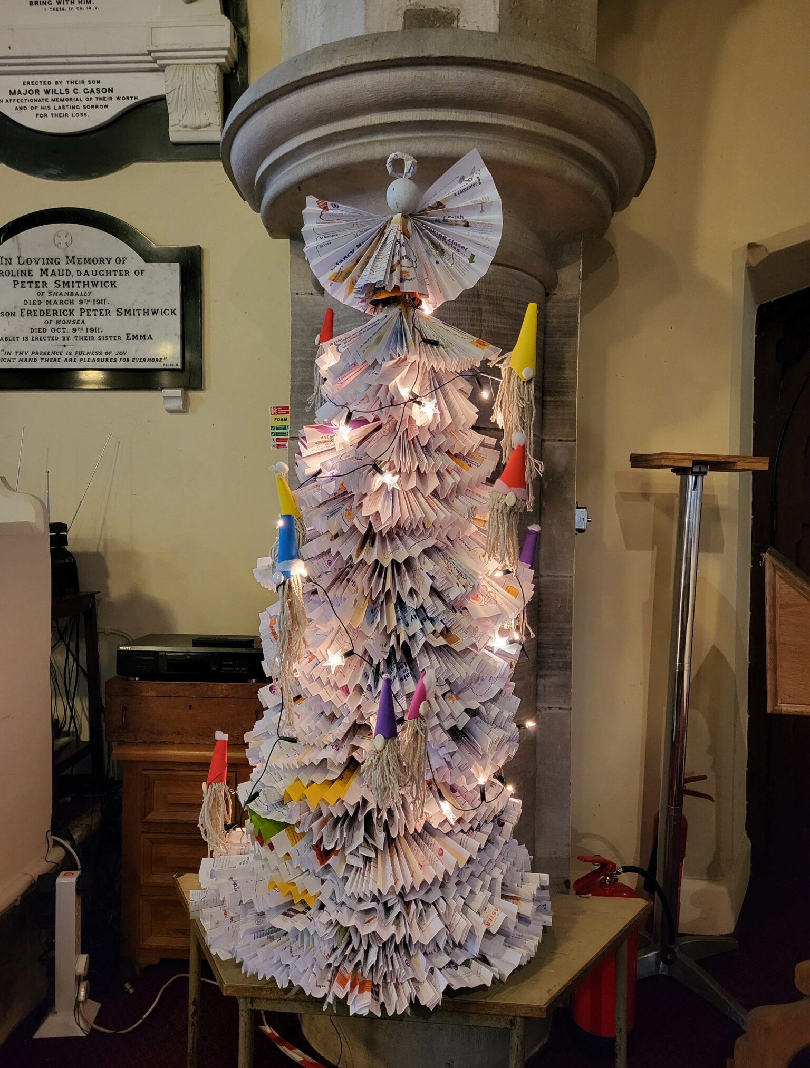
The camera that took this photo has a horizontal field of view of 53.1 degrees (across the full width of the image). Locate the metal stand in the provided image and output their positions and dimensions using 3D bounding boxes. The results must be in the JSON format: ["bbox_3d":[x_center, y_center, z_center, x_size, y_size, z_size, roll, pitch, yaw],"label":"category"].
[{"bbox_3d":[0.749,0.524,2.303,0.510,1.440,0.510,1,1,-3],"label":"metal stand"}]

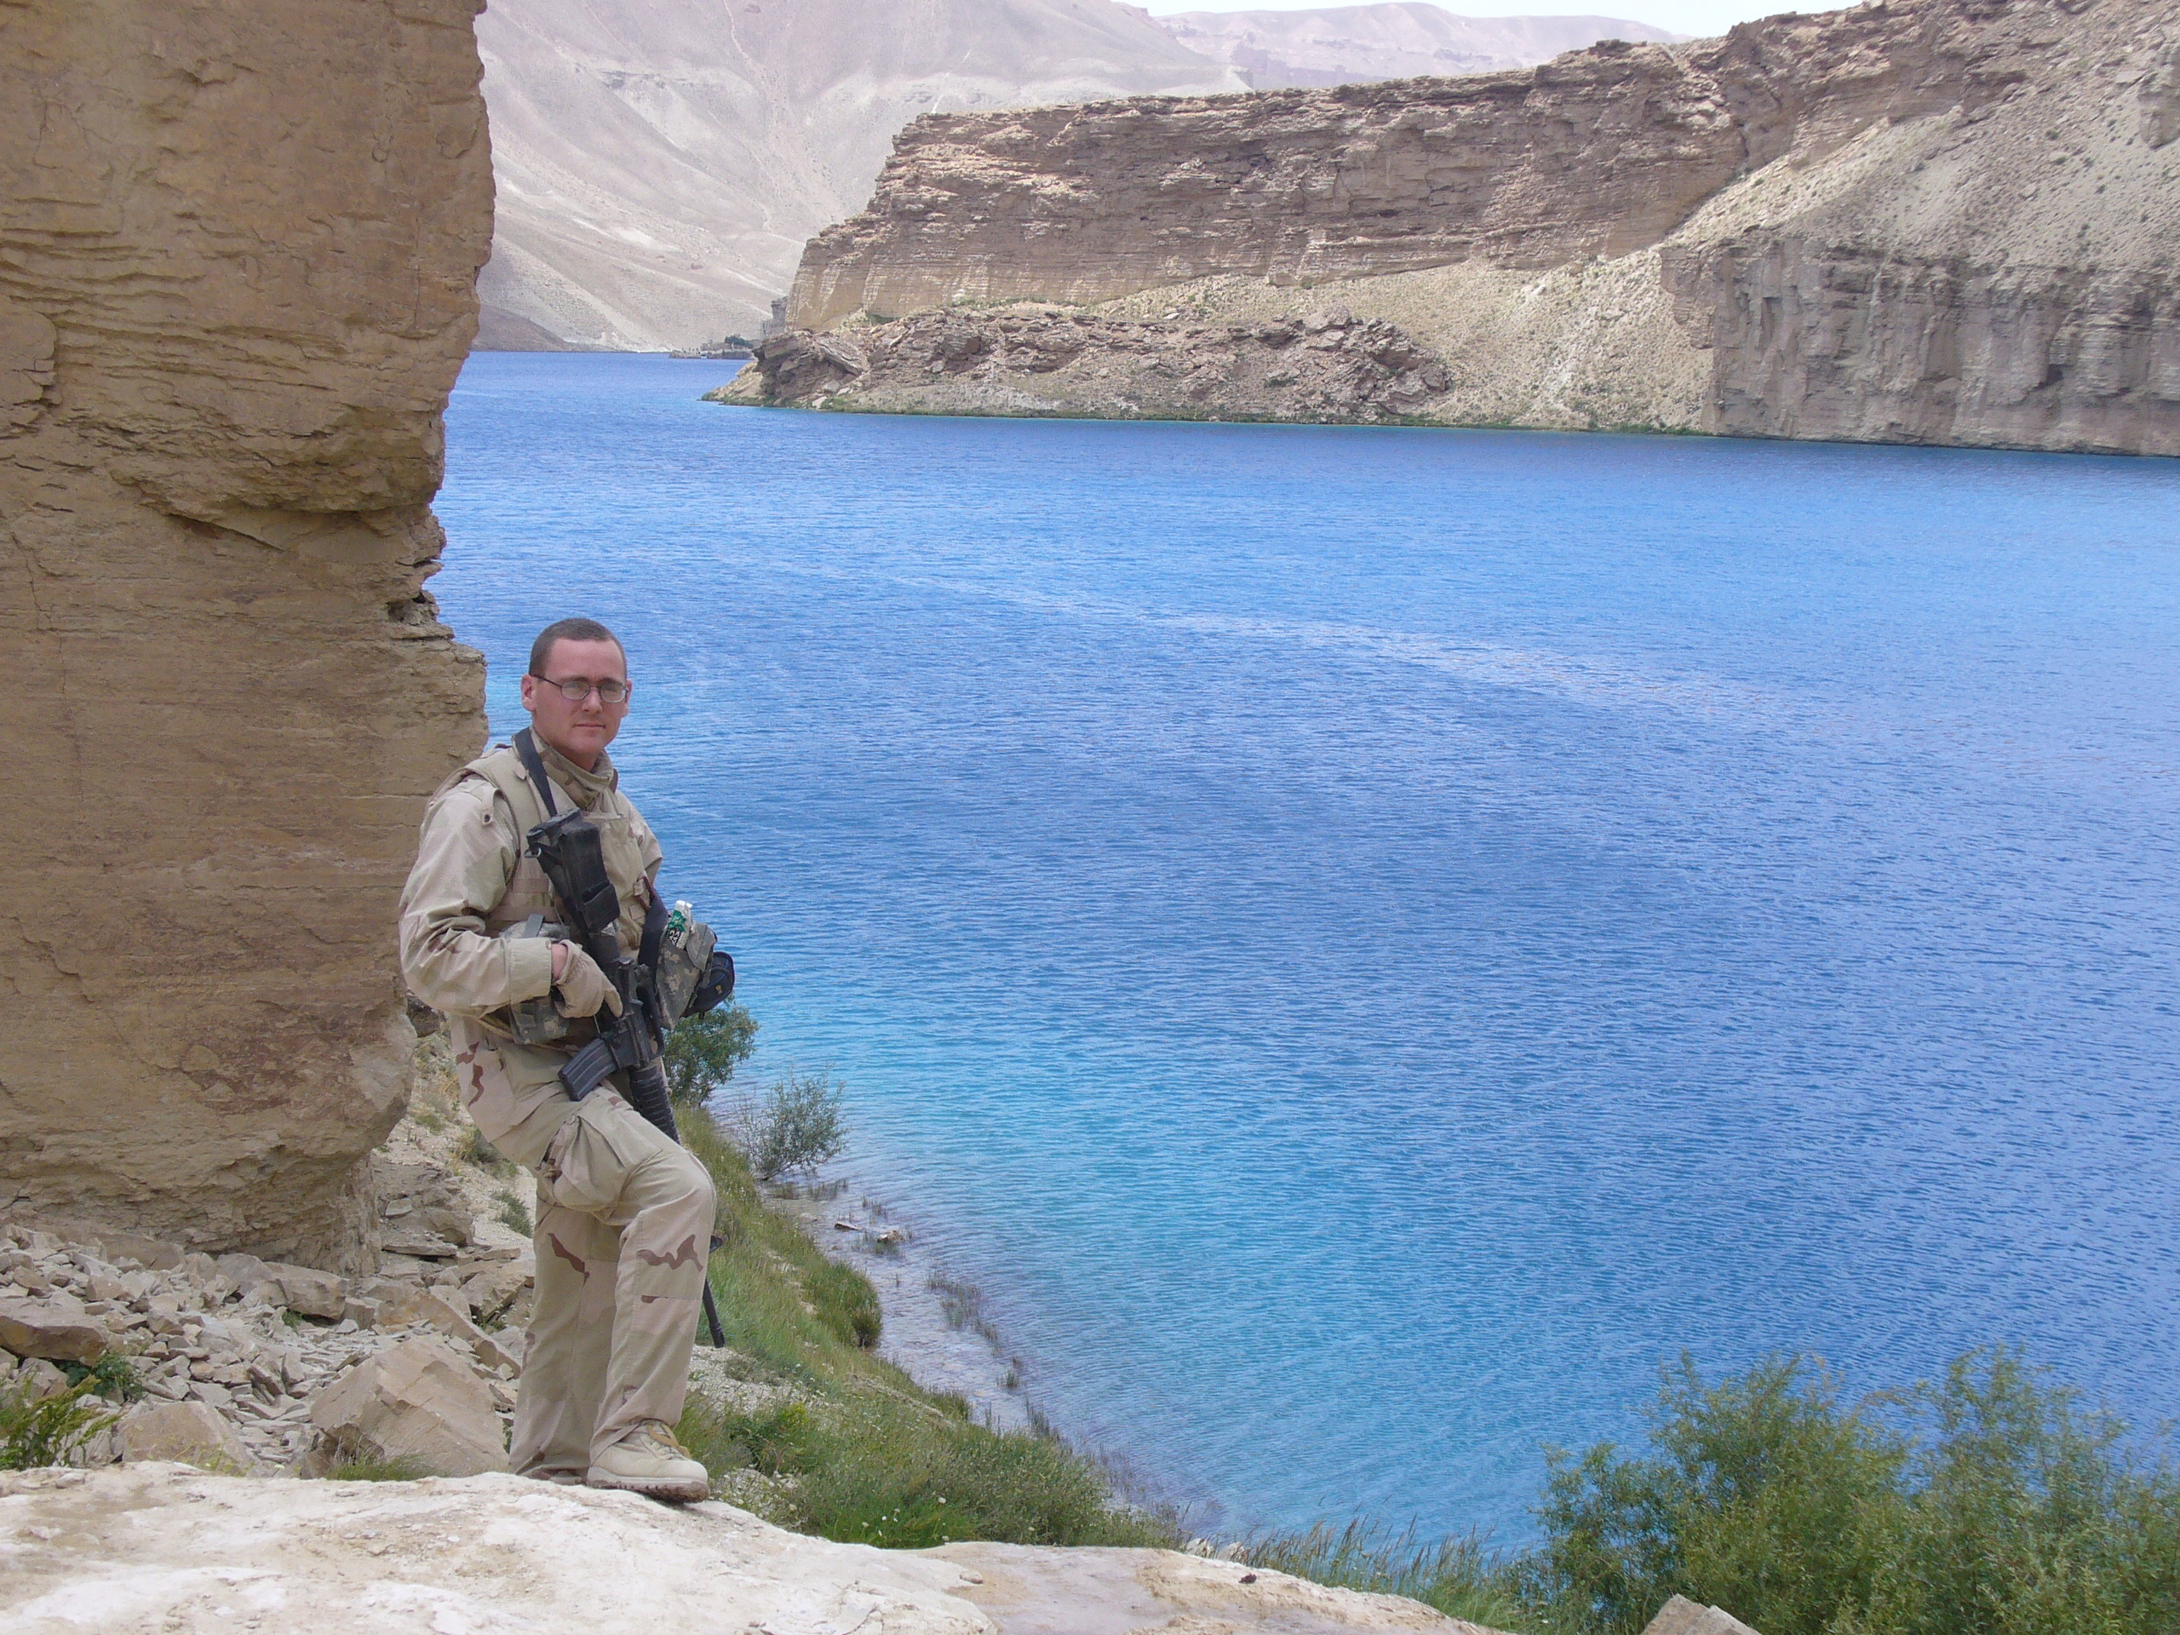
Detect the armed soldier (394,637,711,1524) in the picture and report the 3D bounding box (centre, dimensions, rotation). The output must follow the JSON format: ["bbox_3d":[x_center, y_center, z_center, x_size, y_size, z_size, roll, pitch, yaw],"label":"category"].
[{"bbox_3d":[-0.934,0.424,6.650,0.600,1.560,0.580,-6,10,-42],"label":"armed soldier"}]

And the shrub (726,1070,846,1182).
[{"bbox_3d":[-1.770,1.800,22.000,0.690,0.660,0.650,0,7,0],"label":"shrub"}]

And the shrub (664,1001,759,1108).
[{"bbox_3d":[-2.389,1.467,23.500,0.680,0.660,0.650,0,7,0],"label":"shrub"}]

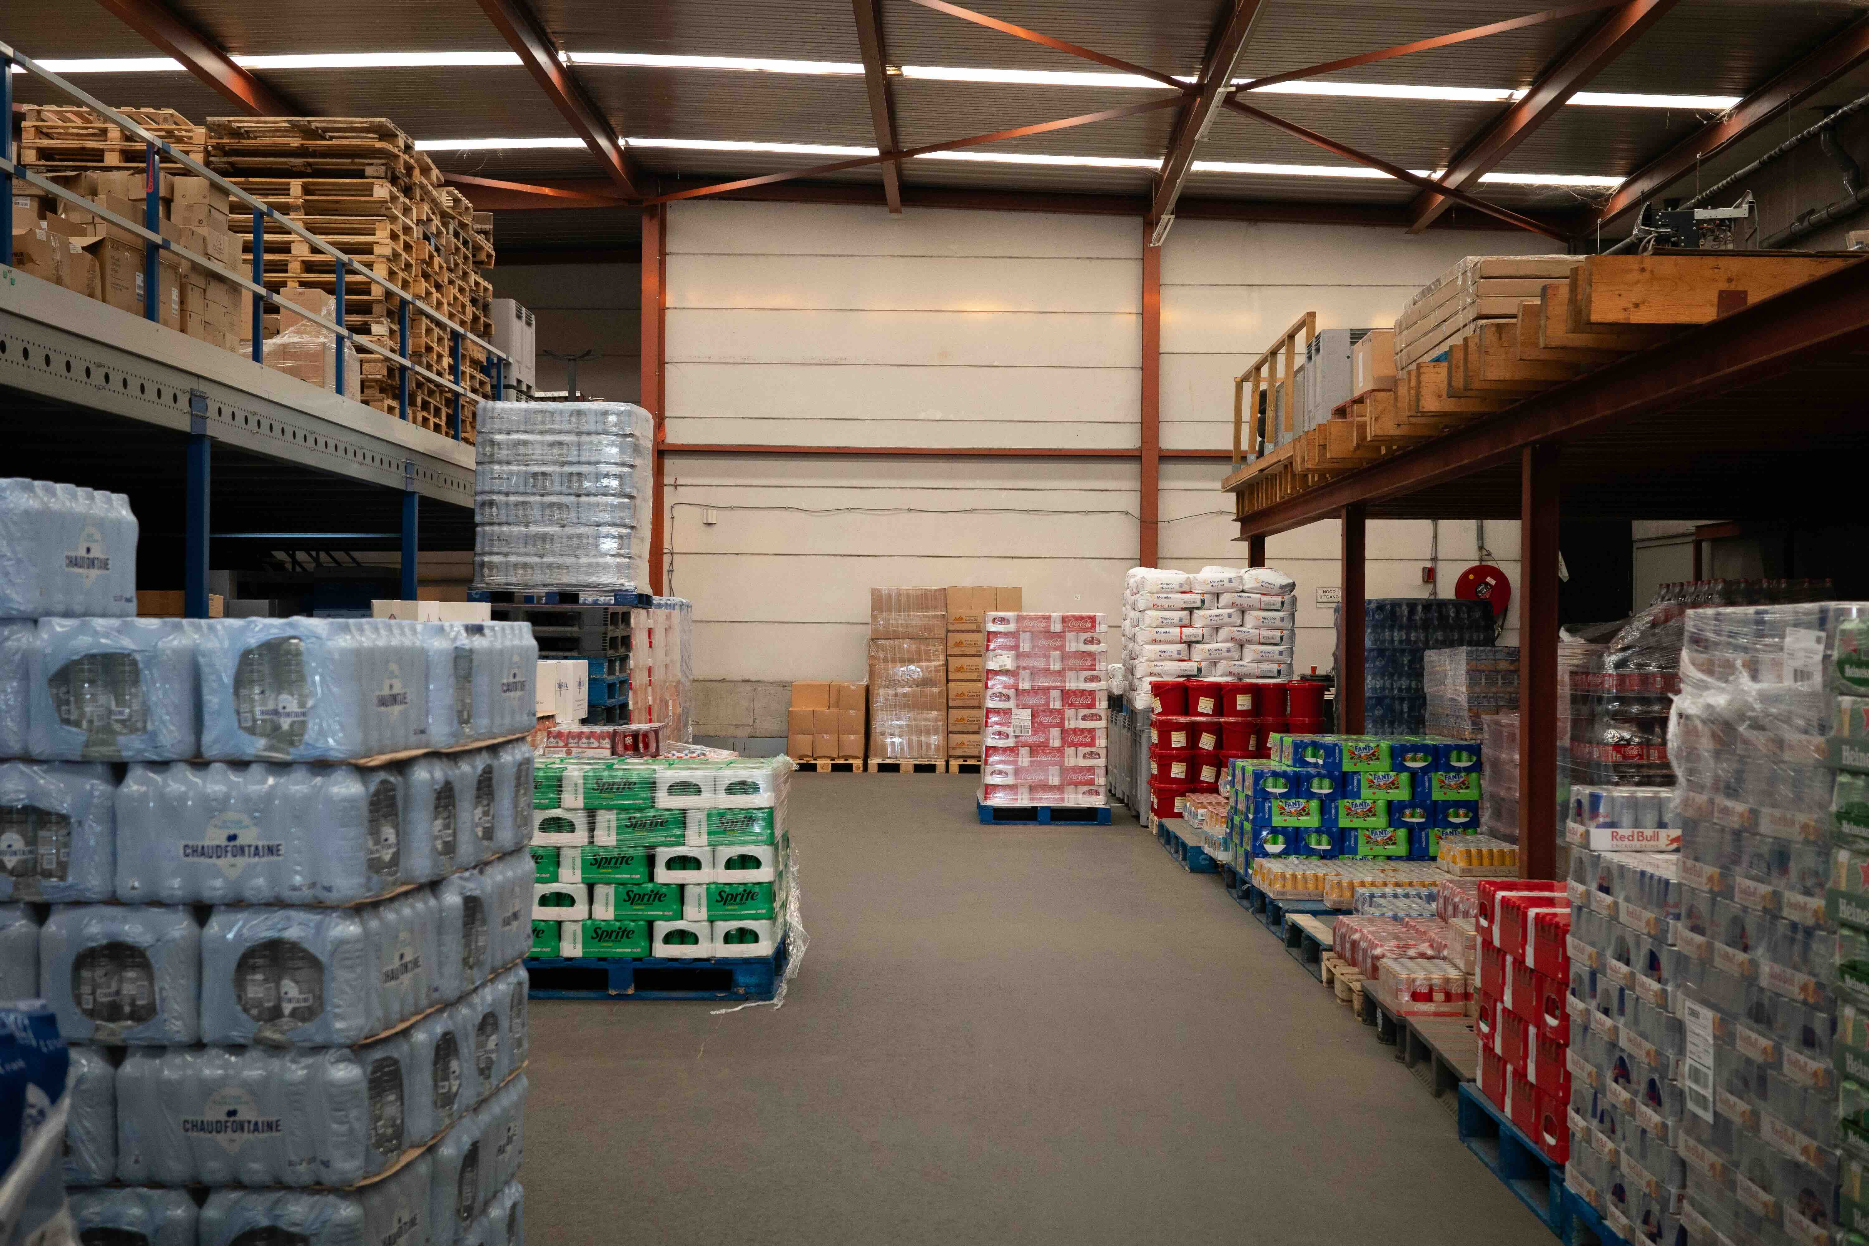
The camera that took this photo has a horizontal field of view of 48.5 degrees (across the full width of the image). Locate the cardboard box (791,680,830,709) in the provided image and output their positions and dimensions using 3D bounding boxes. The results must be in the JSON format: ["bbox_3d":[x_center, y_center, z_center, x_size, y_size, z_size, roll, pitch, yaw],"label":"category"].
[{"bbox_3d":[-1.315,0.781,22.235,0.382,0.252,0.280,0,0,0],"label":"cardboard box"}]

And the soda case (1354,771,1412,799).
[{"bbox_3d":[2.333,0.857,11.020,0.350,0.146,0.234,1,0,1],"label":"soda case"}]

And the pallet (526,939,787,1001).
[{"bbox_3d":[-1.235,1.410,8.700,1.200,0.162,1.000,1,0,0],"label":"pallet"}]

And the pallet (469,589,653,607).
[{"bbox_3d":[-2.700,-0.197,15.120,1.200,0.150,0.950,1,0,0],"label":"pallet"}]

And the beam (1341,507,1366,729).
[{"bbox_3d":[2.515,0.430,12.460,0.115,2.250,0.120,1,0,1],"label":"beam"}]

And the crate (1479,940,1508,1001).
[{"bbox_3d":[1.677,0.970,5.830,0.234,0.146,0.350,1,0,1],"label":"crate"}]

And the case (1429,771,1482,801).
[{"bbox_3d":[2.675,0.845,10.860,0.317,0.147,0.235,0,0,0],"label":"case"}]

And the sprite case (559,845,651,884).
[{"bbox_3d":[-1.289,0.950,8.256,0.348,0.147,0.232,1,0,1],"label":"sprite case"}]

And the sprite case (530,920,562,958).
[{"bbox_3d":[-1.658,1.249,8.320,0.352,0.146,0.234,1,0,0],"label":"sprite case"}]

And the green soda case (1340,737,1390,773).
[{"bbox_3d":[2.212,0.694,10.861,0.314,0.147,0.235,0,0,0],"label":"green soda case"}]

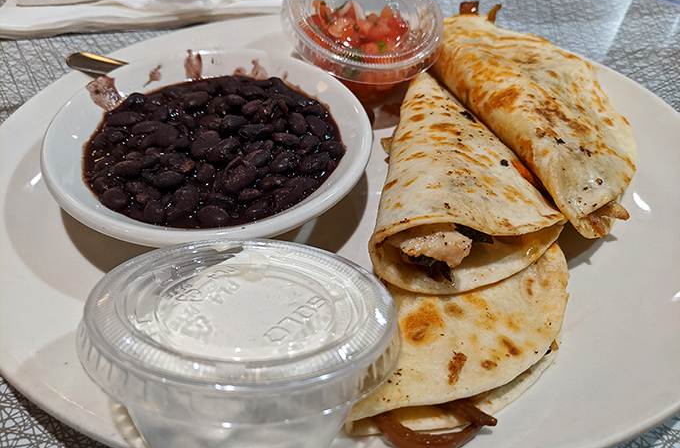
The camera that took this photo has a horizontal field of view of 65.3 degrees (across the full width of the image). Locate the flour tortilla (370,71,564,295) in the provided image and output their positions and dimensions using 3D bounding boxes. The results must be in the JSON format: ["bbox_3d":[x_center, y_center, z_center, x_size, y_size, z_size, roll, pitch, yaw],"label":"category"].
[{"bbox_3d":[0.041,-0.021,0.193,0.064,0.033,0.112,-1,40,-2],"label":"flour tortilla"}]

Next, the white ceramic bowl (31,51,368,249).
[{"bbox_3d":[-0.045,-0.021,0.201,0.112,0.035,0.112,2,44,-2],"label":"white ceramic bowl"}]

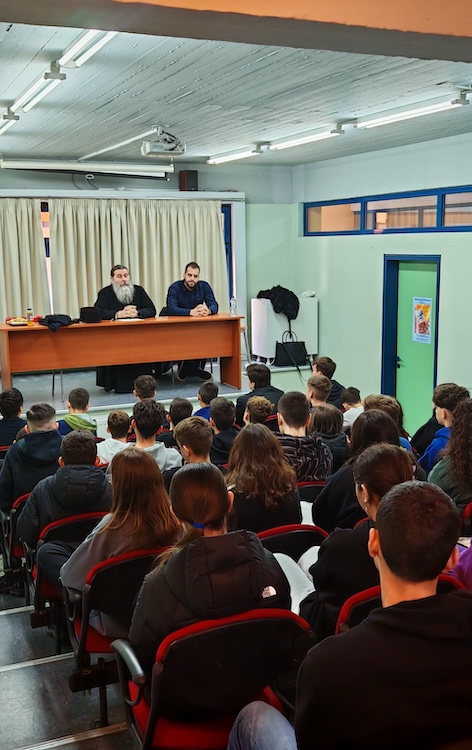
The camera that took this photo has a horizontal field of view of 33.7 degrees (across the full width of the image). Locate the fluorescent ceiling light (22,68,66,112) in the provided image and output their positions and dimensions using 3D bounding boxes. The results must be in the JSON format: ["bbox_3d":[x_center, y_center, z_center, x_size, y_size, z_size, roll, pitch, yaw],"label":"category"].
[{"bbox_3d":[-1.278,-1.811,4.955,0.120,0.095,1.225,-5,11,-24],"label":"fluorescent ceiling light"}]

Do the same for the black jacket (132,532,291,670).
[{"bbox_3d":[-0.074,0.718,2.325,0.530,0.560,0.400,-5,11,-24],"label":"black jacket"}]

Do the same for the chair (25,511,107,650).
[{"bbox_3d":[-0.811,1.015,3.994,0.540,0.840,0.620,-5,11,-24],"label":"chair"}]

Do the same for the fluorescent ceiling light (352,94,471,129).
[{"bbox_3d":[1.320,-2.049,6.061,0.170,0.090,1.250,-5,11,-24],"label":"fluorescent ceiling light"}]

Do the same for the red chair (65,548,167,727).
[{"bbox_3d":[-0.442,1.028,3.176,0.540,0.840,0.620,-5,11,-24],"label":"red chair"}]

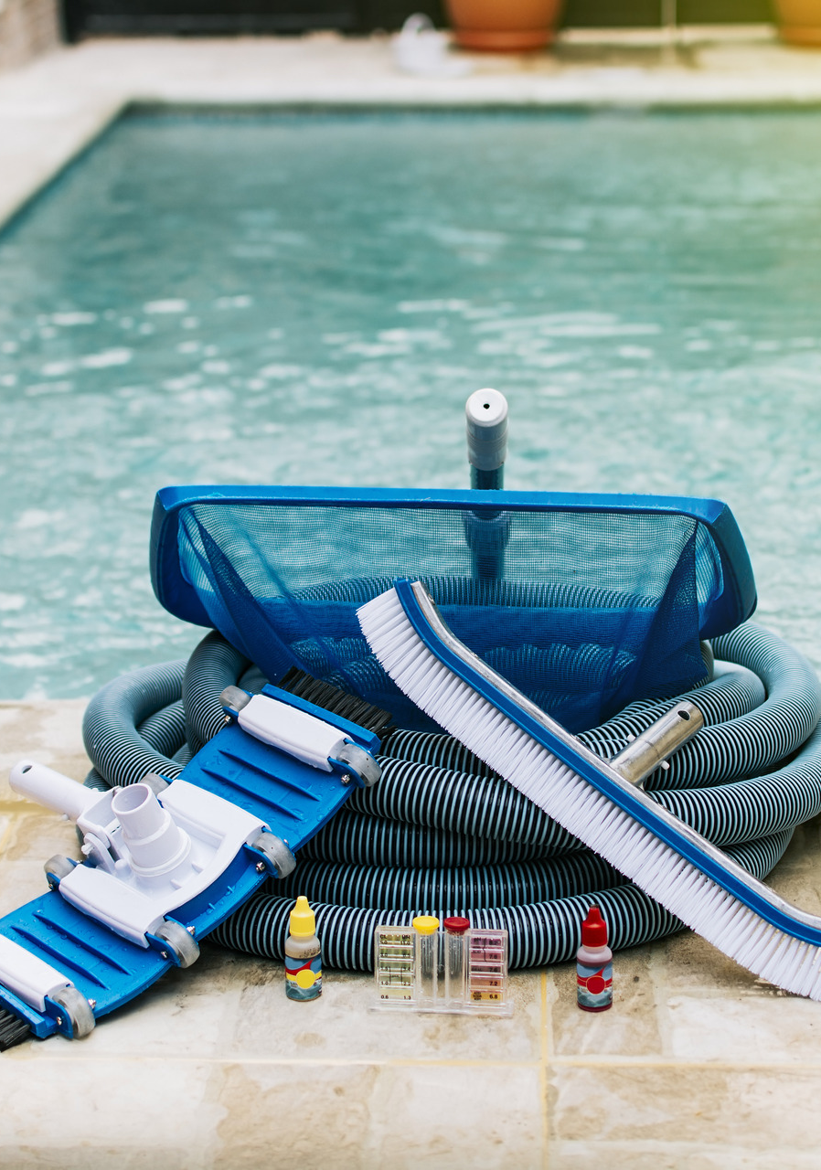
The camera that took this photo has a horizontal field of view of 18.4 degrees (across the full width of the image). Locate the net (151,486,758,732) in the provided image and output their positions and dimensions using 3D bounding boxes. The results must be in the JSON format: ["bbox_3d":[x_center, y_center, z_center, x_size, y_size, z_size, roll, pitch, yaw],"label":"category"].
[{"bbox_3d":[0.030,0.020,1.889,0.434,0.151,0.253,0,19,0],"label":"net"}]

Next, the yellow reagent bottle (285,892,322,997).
[{"bbox_3d":[-0.072,0.243,1.701,0.025,0.073,0.025,0,19,0],"label":"yellow reagent bottle"}]

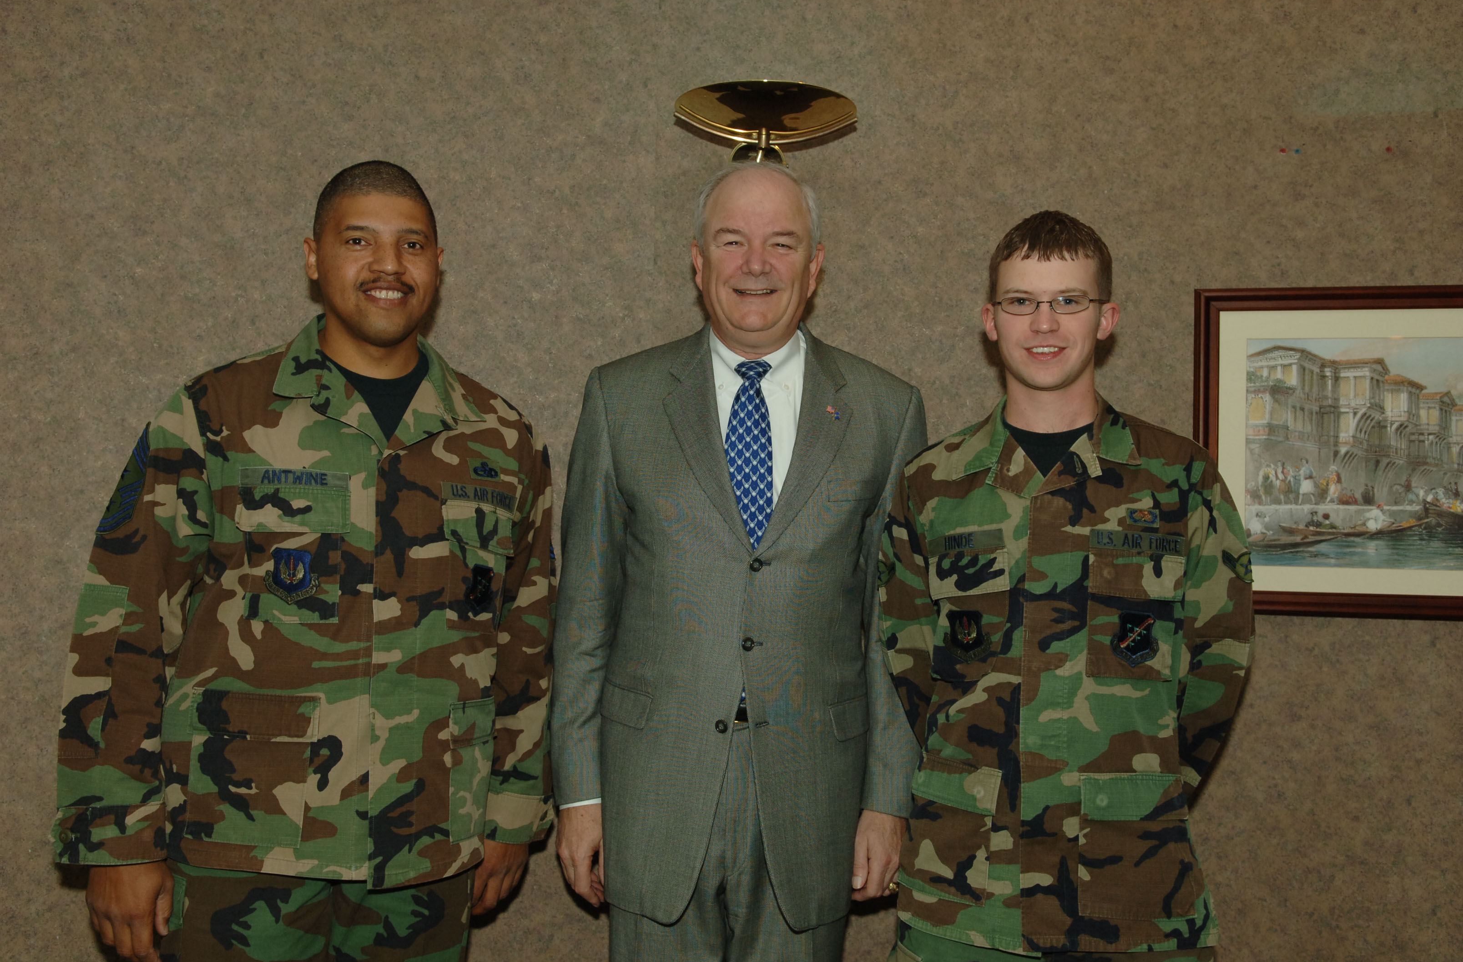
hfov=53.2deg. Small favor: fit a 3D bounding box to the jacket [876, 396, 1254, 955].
[{"bbox_3d":[0.467,0.260,2.080,0.490,0.755,0.340,1,1,24],"label":"jacket"}]

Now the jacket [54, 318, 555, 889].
[{"bbox_3d":[-0.553,0.150,1.990,0.610,0.745,0.330,0,1,-35],"label":"jacket"}]

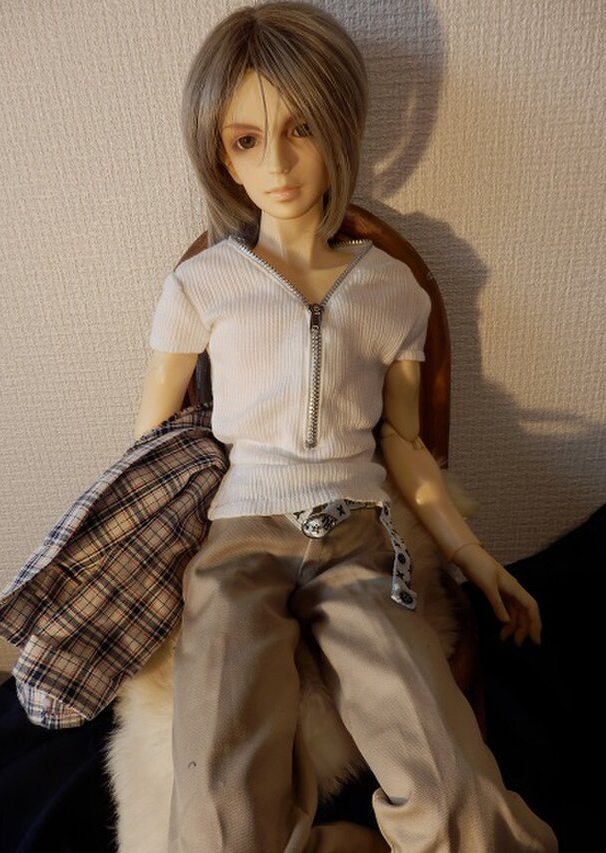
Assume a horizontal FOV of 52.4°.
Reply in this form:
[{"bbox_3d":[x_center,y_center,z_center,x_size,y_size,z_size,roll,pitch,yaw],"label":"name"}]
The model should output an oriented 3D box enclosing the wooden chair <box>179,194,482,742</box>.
[{"bbox_3d":[0.003,0.097,0.398,0.219,0.442,0.232,-3,25,3],"label":"wooden chair"}]

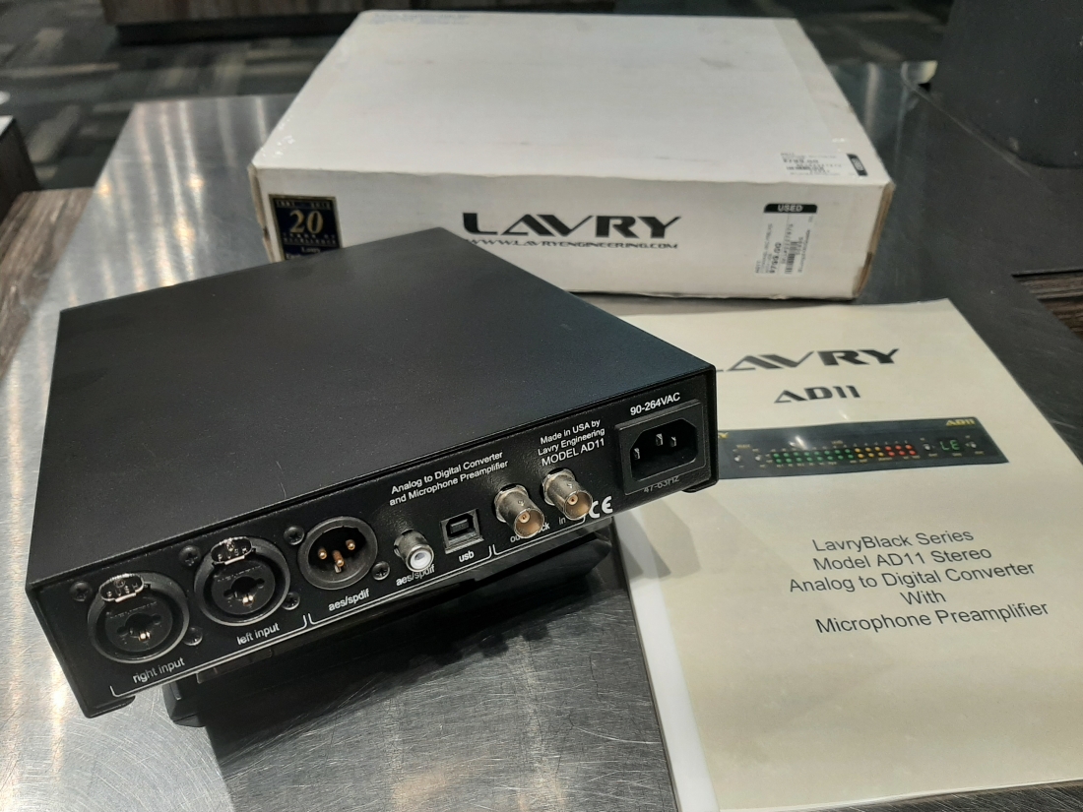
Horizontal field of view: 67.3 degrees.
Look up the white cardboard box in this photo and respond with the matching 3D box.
[{"bbox_3d":[0.021,-0.196,0.583,0.358,0.075,0.292,2,42,2],"label":"white cardboard box"}]

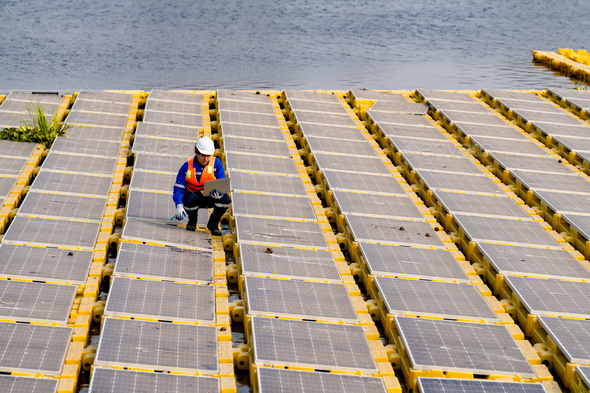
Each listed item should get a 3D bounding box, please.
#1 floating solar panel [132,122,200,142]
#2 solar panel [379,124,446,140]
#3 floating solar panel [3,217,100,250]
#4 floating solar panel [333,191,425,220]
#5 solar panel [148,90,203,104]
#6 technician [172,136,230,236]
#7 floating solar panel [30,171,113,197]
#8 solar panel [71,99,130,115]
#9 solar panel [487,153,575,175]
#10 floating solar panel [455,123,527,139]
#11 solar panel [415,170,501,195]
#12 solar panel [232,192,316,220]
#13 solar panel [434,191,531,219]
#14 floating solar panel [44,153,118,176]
[{"bbox_3d":[-2.048,-1.021,37.437,0.992,0.042,1.956,5,7,-3],"label":"floating solar panel"},{"bbox_3d":[1.873,-1.031,37.555,0.992,0.042,1.956,5,7,-3],"label":"solar panel"},{"bbox_3d":[-2.730,0.412,26.296,0.992,0.042,1.956,5,7,-3],"label":"floating solar panel"},{"bbox_3d":[1.012,0.124,28.533,0.992,0.040,1.956,5,7,-3],"label":"floating solar panel"},{"bbox_3d":[-2.248,-1.876,44.085,0.992,0.042,1.956,5,7,-3],"label":"solar panel"},{"bbox_3d":[-1.064,-0.136,26.547,0.640,1.092,0.720,0,7,-5],"label":"technician"},{"bbox_3d":[-2.932,-0.147,30.731,0.993,0.040,1.963,5,7,-3],"label":"floating solar panel"},{"bbox_3d":[-3.416,-1.571,41.492,0.992,0.040,1.956,5,7,-3],"label":"solar panel"},{"bbox_3d":[3.370,-0.452,33.073,0.993,0.040,1.963,5,7,-3],"label":"solar panel"},{"bbox_3d":[3.165,-1.016,37.404,0.992,0.040,1.956,5,7,-3],"label":"floating solar panel"},{"bbox_3d":[2.193,-0.165,30.865,0.993,0.040,1.963,5,7,-3],"label":"solar panel"},{"bbox_3d":[-0.272,0.137,28.536,0.993,0.040,1.963,5,7,-3],"label":"solar panel"},{"bbox_3d":[2.294,0.120,28.641,0.993,0.040,1.963,5,7,-3],"label":"solar panel"},{"bbox_3d":[-3.017,-0.436,32.737,0.992,0.040,1.956,5,7,-3],"label":"floating solar panel"}]

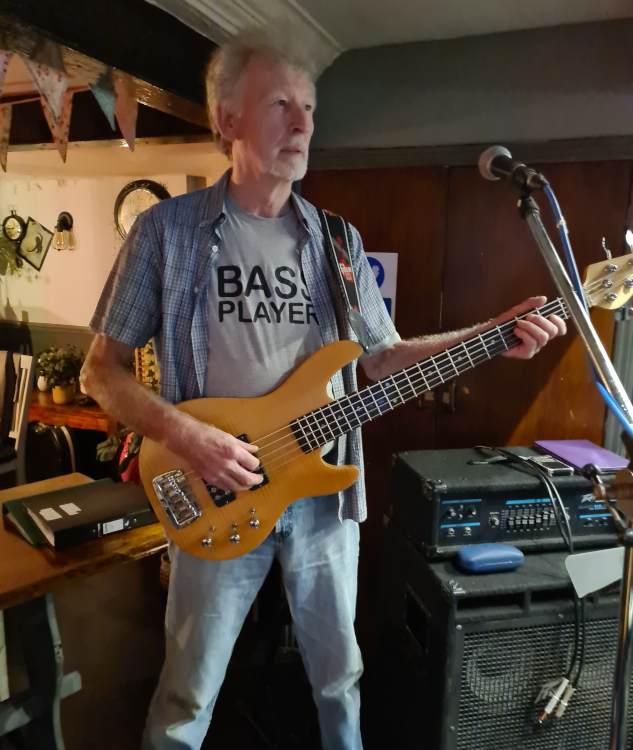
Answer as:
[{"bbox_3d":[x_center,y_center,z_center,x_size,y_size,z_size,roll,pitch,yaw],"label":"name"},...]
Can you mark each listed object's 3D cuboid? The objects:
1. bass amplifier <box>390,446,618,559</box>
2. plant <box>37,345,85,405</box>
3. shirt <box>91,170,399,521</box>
[{"bbox_3d":[0.550,0.349,1.833,0.590,0.207,0.308,-1,9,-12],"label":"bass amplifier"},{"bbox_3d":[-1.250,0.000,3.100,0.230,0.280,0.230,-3,10,-22],"label":"plant"},{"bbox_3d":[-0.160,-0.070,1.400,0.680,0.750,0.330,-1,9,-12],"label":"shirt"}]

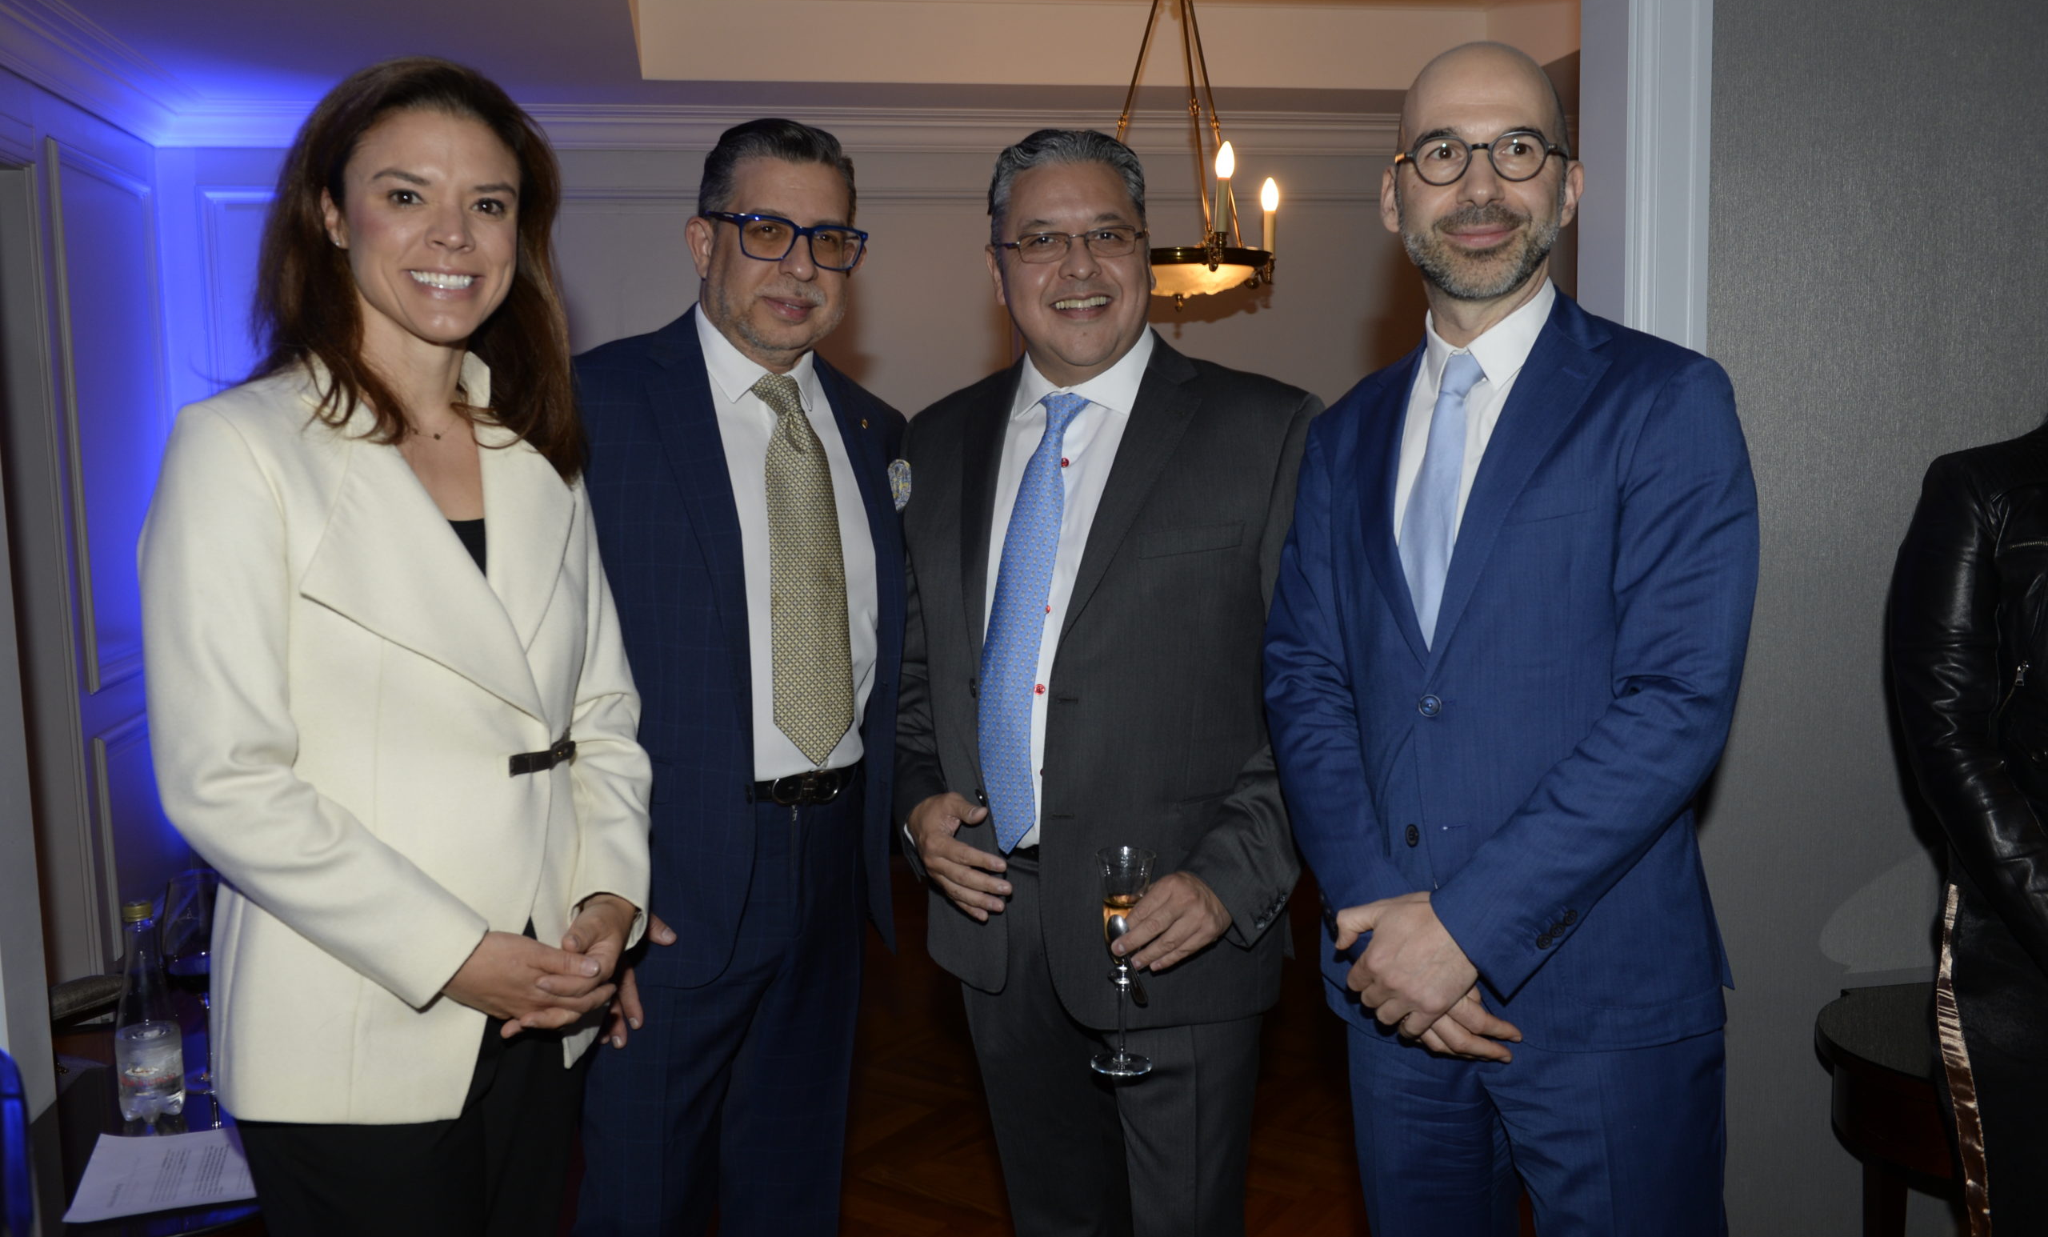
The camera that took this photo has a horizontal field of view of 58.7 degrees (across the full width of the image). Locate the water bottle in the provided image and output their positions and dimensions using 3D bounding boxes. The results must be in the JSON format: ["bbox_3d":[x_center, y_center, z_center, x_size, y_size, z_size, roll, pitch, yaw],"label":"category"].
[{"bbox_3d":[-0.895,0.399,1.853,0.068,0.223,0.068,-4,7,-26],"label":"water bottle"}]

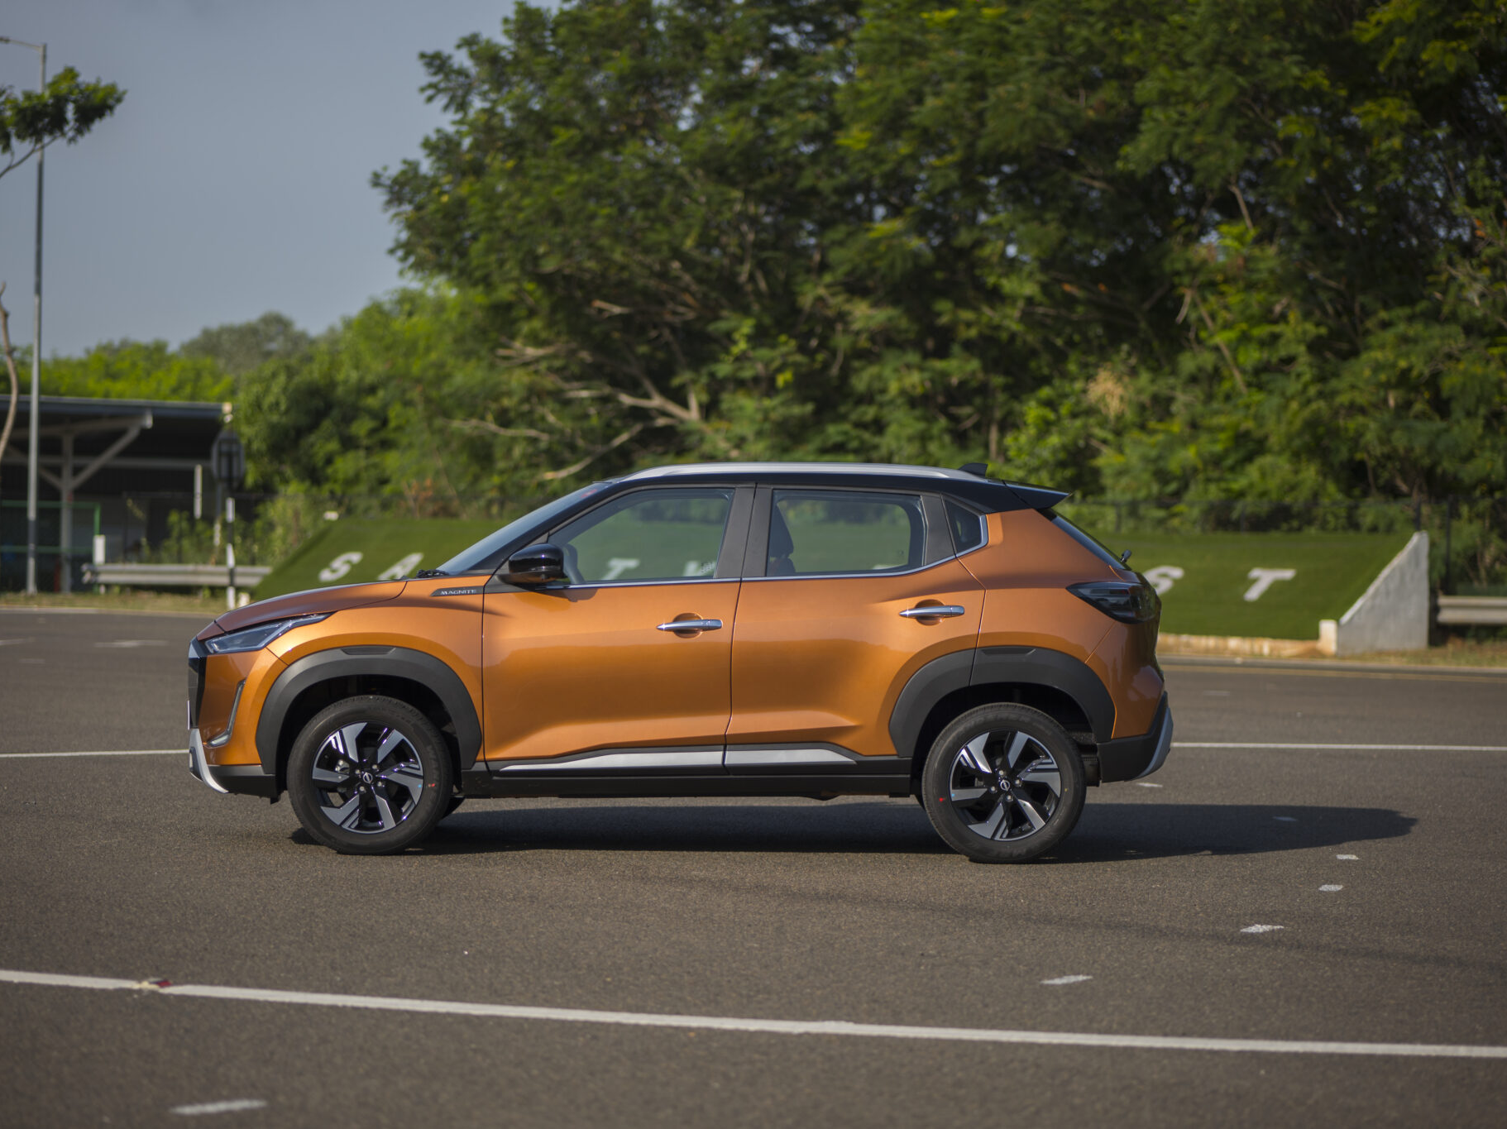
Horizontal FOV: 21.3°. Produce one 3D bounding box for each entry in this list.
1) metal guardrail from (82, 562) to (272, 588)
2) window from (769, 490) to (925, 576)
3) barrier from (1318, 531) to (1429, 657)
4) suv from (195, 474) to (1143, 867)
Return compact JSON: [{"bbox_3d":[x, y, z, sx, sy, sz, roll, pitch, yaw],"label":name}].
[{"bbox_3d":[-8.280,0.176,58.000,4.100,0.360,0.170,1,1,35],"label":"metal guardrail"},{"bbox_3d":[0.368,-0.125,15.800,0.620,0.360,0.050,1,-14,0],"label":"window"},{"bbox_3d":[6.360,0.298,40.900,1.570,1.270,0.220,0,1,-45],"label":"barrier"},{"bbox_3d":[-0.308,0.358,16.460,3.990,1.570,1.770,1,1,0],"label":"suv"}]

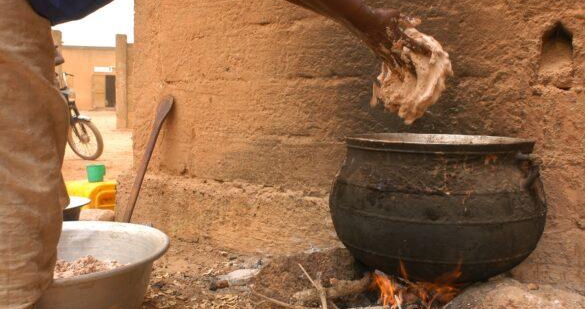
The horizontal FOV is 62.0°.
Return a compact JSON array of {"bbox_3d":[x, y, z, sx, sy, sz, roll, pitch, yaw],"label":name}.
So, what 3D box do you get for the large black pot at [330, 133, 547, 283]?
[{"bbox_3d":[0.366,0.135,1.300,0.540,0.360,0.540,1,6,0],"label":"large black pot"}]

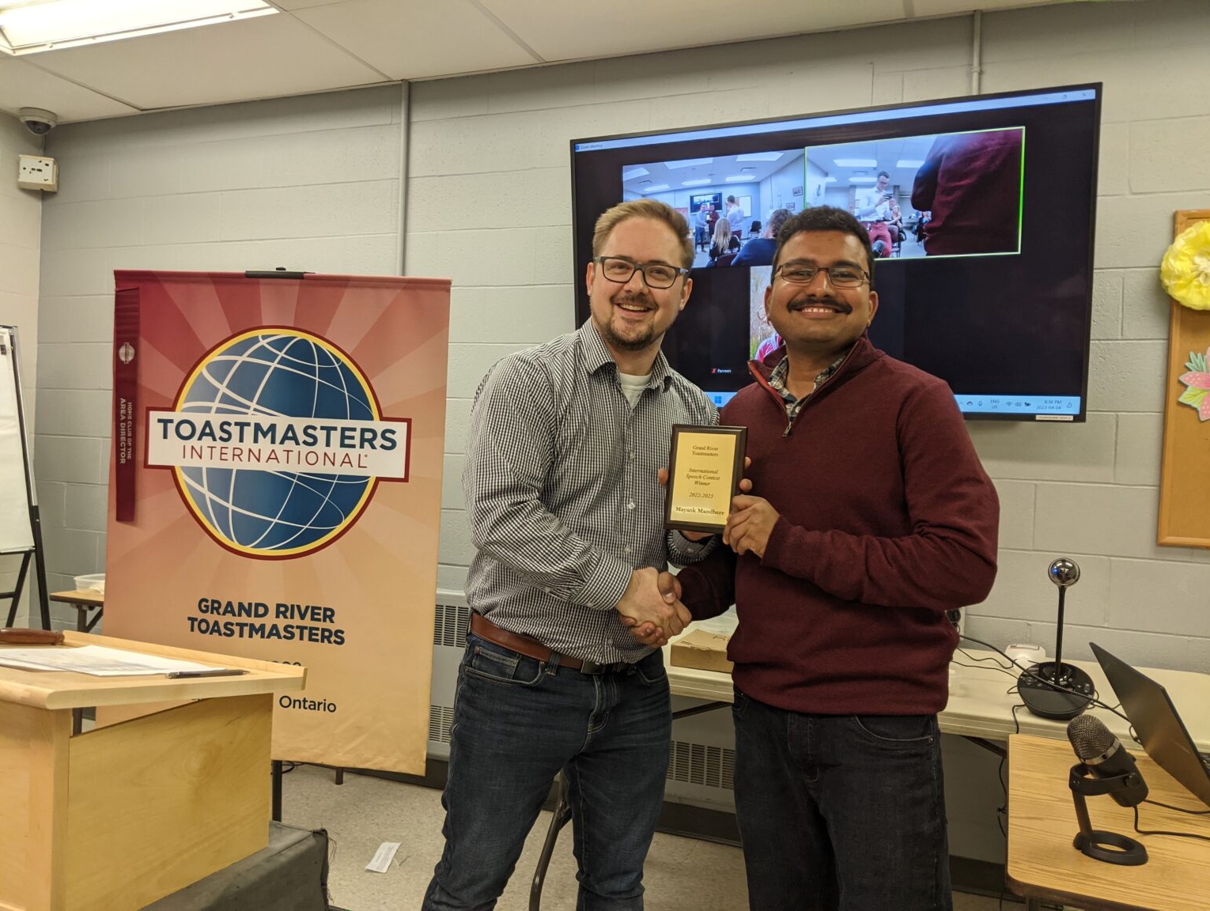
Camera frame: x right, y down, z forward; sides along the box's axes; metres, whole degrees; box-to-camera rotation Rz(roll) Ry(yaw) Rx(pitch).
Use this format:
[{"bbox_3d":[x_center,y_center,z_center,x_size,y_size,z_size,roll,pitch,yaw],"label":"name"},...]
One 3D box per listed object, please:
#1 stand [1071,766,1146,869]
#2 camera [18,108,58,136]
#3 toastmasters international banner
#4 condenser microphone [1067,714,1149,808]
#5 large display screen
[{"bbox_3d":[0.763,0.529,1.428,0.107,0.125,0.092,2,1,14],"label":"stand"},{"bbox_3d":[-2.403,-1.401,4.016,0.137,0.085,0.137,2,1,-24],"label":"camera"},{"bbox_3d":[-0.853,0.156,2.397,0.909,1.226,0.030,3,1,9],"label":"toastmasters international banner"},{"bbox_3d":[0.758,0.461,1.429,0.064,0.141,0.062,-32,-8,12],"label":"condenser microphone"},{"bbox_3d":[0.580,-0.533,2.712,1.460,0.843,0.060,2,8,24],"label":"large display screen"}]

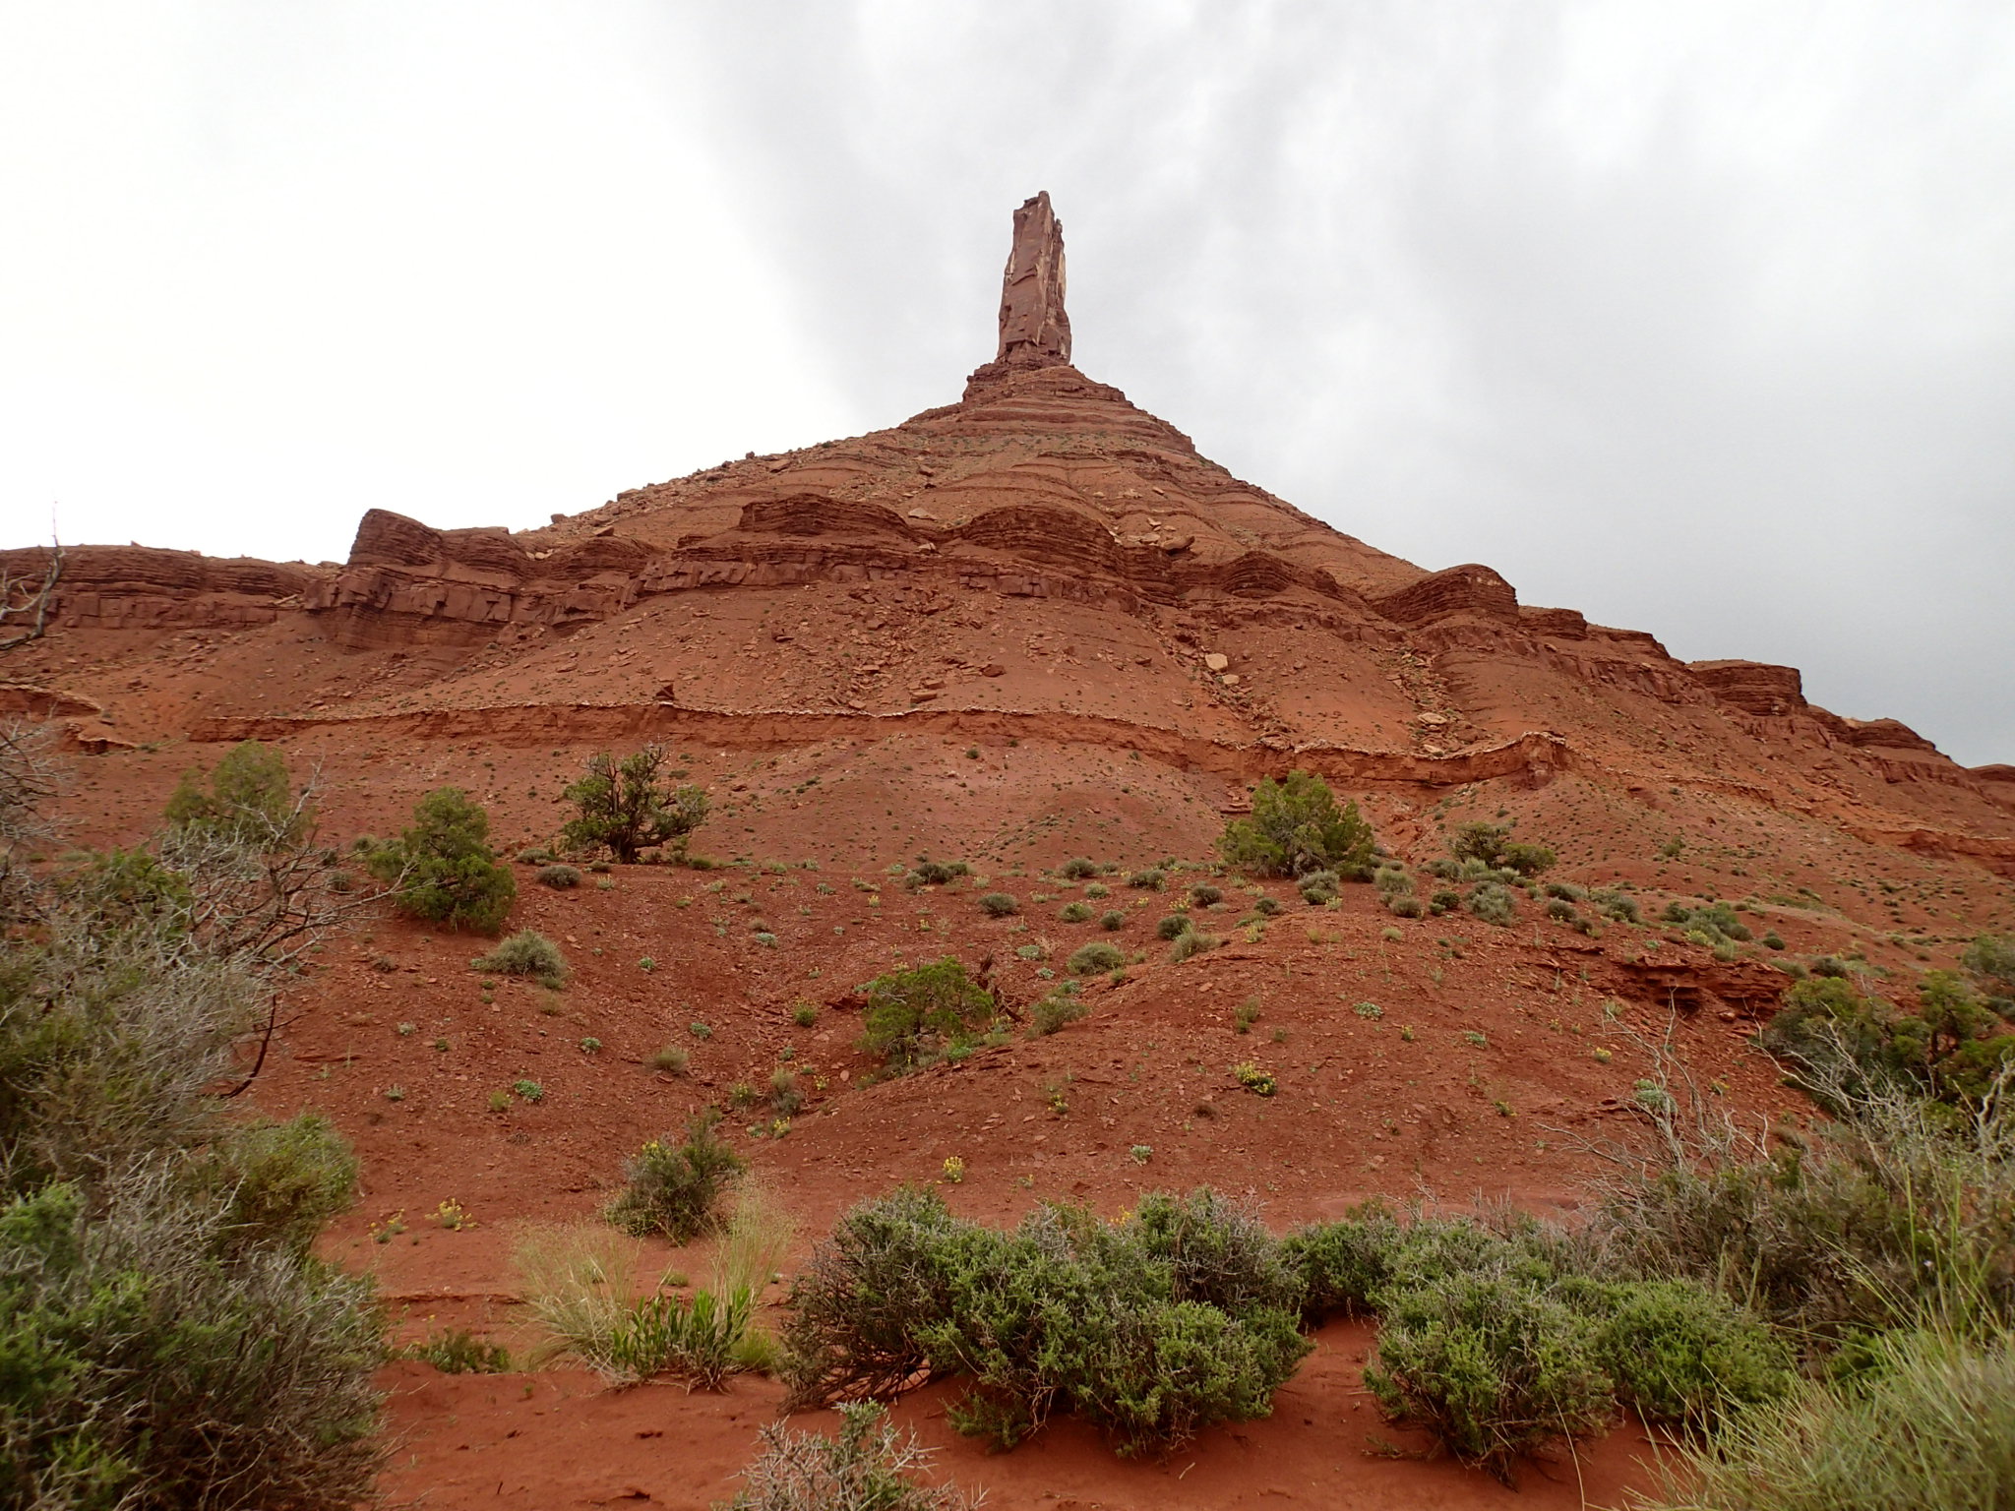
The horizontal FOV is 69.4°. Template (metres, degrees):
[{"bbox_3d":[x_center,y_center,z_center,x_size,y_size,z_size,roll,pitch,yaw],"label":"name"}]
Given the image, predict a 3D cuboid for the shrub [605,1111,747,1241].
[{"bbox_3d":[-1.867,2.368,8.200,0.798,0.722,0.719,0,-6,0],"label":"shrub"}]

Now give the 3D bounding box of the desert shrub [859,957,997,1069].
[{"bbox_3d":[-0.792,2.572,14.500,1.380,1.114,1.270,0,-6,-3],"label":"desert shrub"}]

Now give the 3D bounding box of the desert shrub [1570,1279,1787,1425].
[{"bbox_3d":[2.135,1.891,4.600,0.712,0.449,0.677,-2,-6,24],"label":"desert shrub"}]

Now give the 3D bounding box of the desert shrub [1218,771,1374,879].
[{"bbox_3d":[5.048,1.228,25.500,2.731,1.876,2.512,-1,-6,11],"label":"desert shrub"}]

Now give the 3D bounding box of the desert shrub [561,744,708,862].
[{"bbox_3d":[-7.675,0.974,30.000,3.051,2.385,2.593,0,-6,0],"label":"desert shrub"}]

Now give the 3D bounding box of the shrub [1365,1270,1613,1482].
[{"bbox_3d":[1.405,1.811,4.250,0.726,0.546,0.690,-2,-6,18],"label":"shrub"}]

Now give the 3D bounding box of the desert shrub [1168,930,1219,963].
[{"bbox_3d":[2.170,2.225,17.000,0.607,0.378,0.546,0,-6,0],"label":"desert shrub"}]

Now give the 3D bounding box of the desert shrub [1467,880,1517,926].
[{"bbox_3d":[6.986,2.135,21.000,0.727,0.646,0.654,0,-6,0],"label":"desert shrub"}]

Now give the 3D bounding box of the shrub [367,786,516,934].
[{"bbox_3d":[-7.389,1.367,19.000,1.932,1.932,1.835,2,-6,-21],"label":"shrub"}]

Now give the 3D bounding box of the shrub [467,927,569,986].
[{"bbox_3d":[-5.533,2.285,16.500,1.125,0.647,0.900,0,-6,0],"label":"shrub"}]

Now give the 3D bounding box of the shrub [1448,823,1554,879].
[{"bbox_3d":[9.819,1.882,29.000,2.102,1.138,1.471,0,-6,0],"label":"shrub"}]

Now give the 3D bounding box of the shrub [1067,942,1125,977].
[{"bbox_3d":[1.000,2.311,16.500,0.660,0.385,0.594,0,-6,0],"label":"shrub"}]

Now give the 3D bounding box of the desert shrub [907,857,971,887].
[{"bbox_3d":[-1.059,1.801,22.500,0.974,0.462,0.828,0,-6,-3],"label":"desert shrub"}]

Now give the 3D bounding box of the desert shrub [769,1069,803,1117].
[{"bbox_3d":[-1.702,2.599,11.200,0.267,0.345,0.253,1,-6,-8],"label":"desert shrub"}]

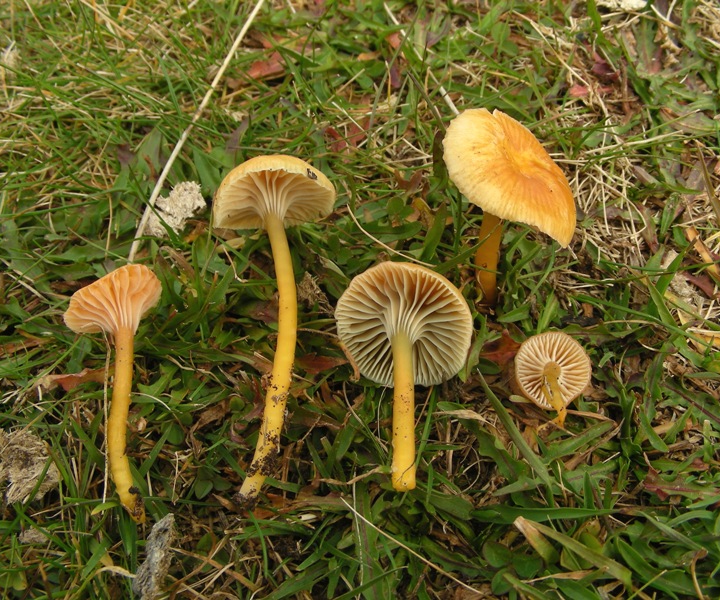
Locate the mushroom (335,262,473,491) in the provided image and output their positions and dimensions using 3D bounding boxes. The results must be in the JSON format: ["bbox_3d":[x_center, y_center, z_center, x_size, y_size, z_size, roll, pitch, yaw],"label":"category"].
[{"bbox_3d":[0.011,0.022,0.253,0.042,0.042,0.071,-1,52,0],"label":"mushroom"}]

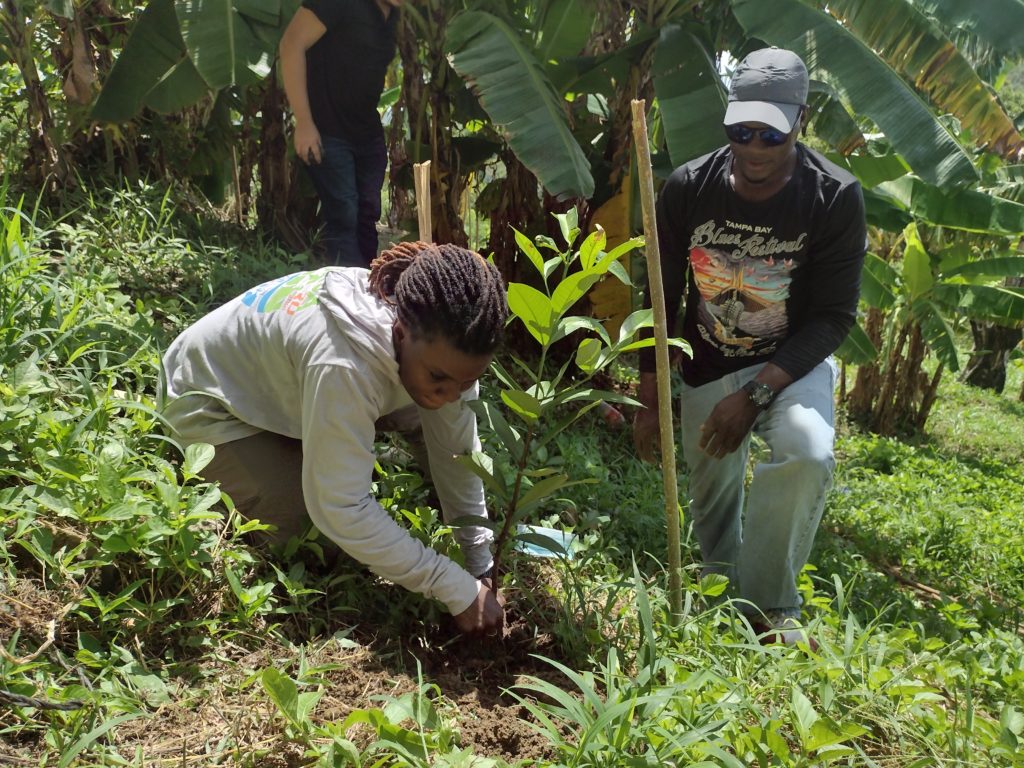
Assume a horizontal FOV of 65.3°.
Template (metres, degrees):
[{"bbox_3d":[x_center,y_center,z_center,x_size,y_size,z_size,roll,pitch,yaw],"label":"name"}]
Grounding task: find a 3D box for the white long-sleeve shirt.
[{"bbox_3d":[-0.372,0.087,1.570,0.680,0.590,0.480,5,11,28],"label":"white long-sleeve shirt"}]

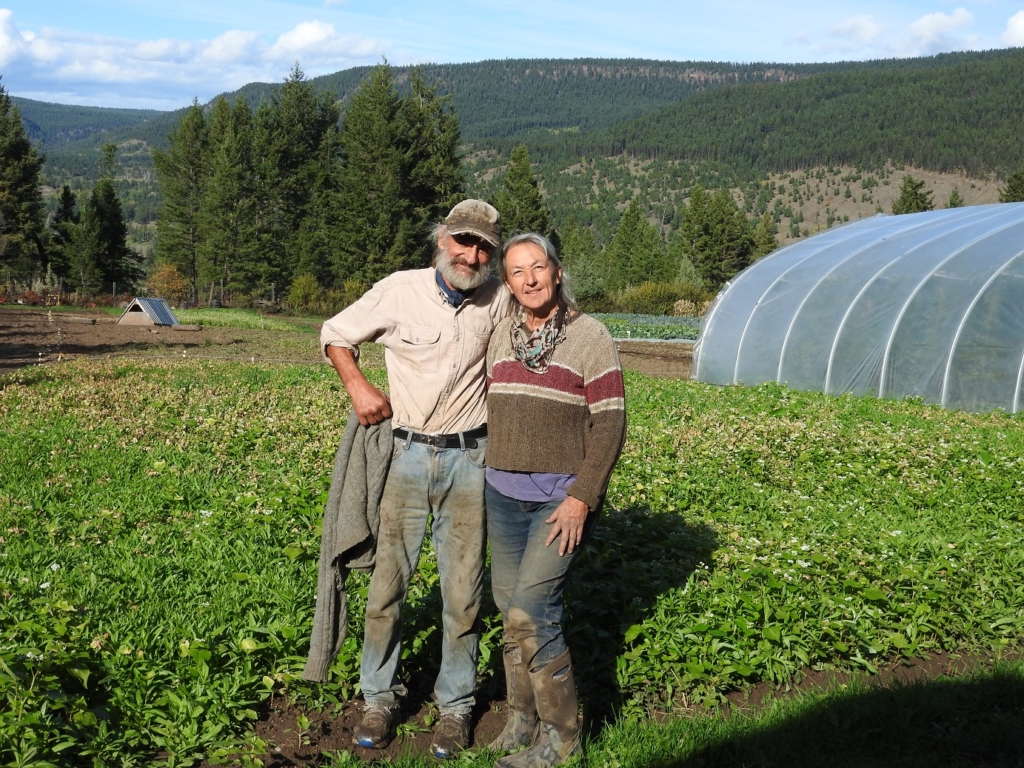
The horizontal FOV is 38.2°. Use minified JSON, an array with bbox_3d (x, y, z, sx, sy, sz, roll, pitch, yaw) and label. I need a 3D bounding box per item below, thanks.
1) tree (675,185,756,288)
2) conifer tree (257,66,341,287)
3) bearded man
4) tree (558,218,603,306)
[{"bbox_3d":[12.107,-8.538,88.000,4.900,6.800,4.700,0,4,0],"label":"tree"},{"bbox_3d":[-12.269,-11.695,85.000,4.800,13.200,4.800,0,4,0],"label":"conifer tree"},{"bbox_3d":[-0.310,0.295,4.800,0.660,1.770,0.430,0,4,3],"label":"bearded man"},{"bbox_3d":[3.879,-7.040,85.000,3.000,5.100,3.000,0,4,0],"label":"tree"}]

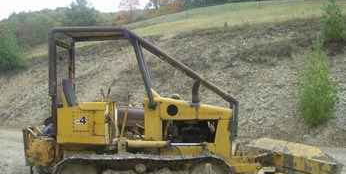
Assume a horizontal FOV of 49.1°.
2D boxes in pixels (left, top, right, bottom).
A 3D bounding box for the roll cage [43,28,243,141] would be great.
[{"bbox_3d":[-0.400,-0.060,6.000,2.740,1.590,1.200,0,0,4],"label":"roll cage"}]

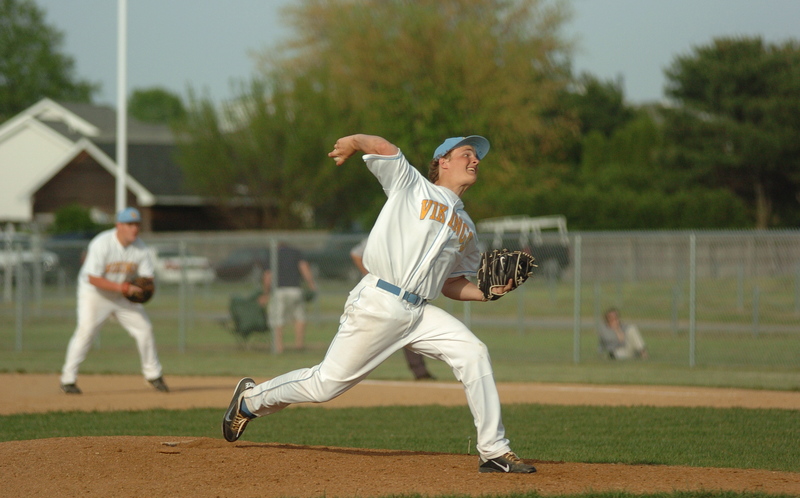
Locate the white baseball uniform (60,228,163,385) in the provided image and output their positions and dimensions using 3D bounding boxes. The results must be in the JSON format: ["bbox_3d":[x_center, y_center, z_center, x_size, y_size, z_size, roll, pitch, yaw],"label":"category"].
[{"bbox_3d":[-2.240,0.447,46.500,0.780,1.210,0.580,0,1,-33],"label":"white baseball uniform"}]

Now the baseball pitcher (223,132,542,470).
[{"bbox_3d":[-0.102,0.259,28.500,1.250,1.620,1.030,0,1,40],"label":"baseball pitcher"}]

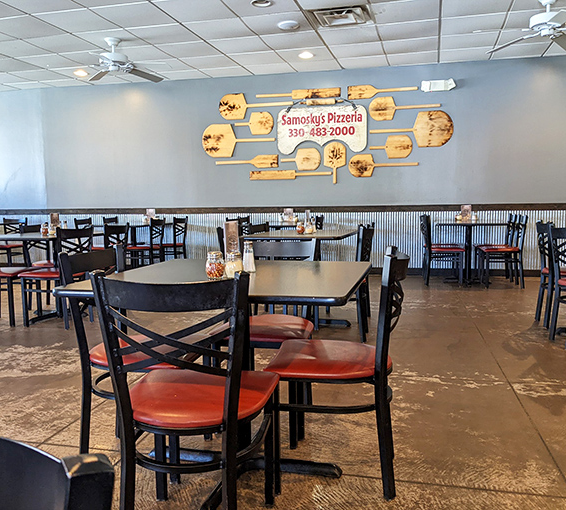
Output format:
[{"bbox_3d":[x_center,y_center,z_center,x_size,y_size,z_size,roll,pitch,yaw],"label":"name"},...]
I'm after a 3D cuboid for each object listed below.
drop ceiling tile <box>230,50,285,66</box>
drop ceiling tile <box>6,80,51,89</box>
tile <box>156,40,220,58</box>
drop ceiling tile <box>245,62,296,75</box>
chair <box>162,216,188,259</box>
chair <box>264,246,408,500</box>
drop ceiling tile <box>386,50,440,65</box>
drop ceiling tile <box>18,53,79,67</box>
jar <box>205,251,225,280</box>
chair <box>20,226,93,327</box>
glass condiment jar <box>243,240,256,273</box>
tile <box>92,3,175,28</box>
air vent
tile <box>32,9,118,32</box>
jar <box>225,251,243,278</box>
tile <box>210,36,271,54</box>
[{"bbox_3d":[-0.315,-2.404,6.499,0.600,0.020,0.600,1,6,14],"label":"drop ceiling tile"},{"bbox_3d":[-3.733,-2.499,7.852,0.600,0.020,0.450,1,6,14],"label":"drop ceiling tile"},{"bbox_3d":[-1.085,-2.396,6.180,0.600,0.020,0.600,1,6,15],"label":"tile"},{"bbox_3d":[-0.174,-2.477,7.057,0.603,0.020,0.535,1,7,14],"label":"drop ceiling tile"},{"bbox_3d":[-1.637,-0.130,7.497,0.450,0.845,0.430,1,7,14],"label":"chair"},{"bbox_3d":[0.207,0.402,1.921,0.465,0.834,0.420,0,6,9],"label":"chair"},{"bbox_3d":[1.639,-2.470,6.646,0.605,0.020,0.592,1,6,15],"label":"drop ceiling tile"},{"bbox_3d":[-2.888,-2.424,6.652,0.600,0.020,0.600,1,6,15],"label":"drop ceiling tile"},{"bbox_3d":[-0.228,0.035,1.778,0.064,0.093,0.064,-1,6,0],"label":"jar"},{"bbox_3d":[-1.892,0.167,4.476,0.475,0.830,0.415,2,6,23],"label":"chair"},{"bbox_3d":[-0.126,0.007,1.984,0.045,0.113,0.045,-1,6,0],"label":"glass condiment jar"},{"bbox_3d":[-1.358,-2.223,4.907,0.600,0.020,0.600,1,6,14],"label":"tile"},{"bbox_3d":[0.562,-2.279,5.046,0.600,0.050,0.600,1,6,14],"label":"air vent"},{"bbox_3d":[-1.942,-2.218,5.042,0.603,0.020,0.603,1,7,14],"label":"tile"},{"bbox_3d":[-0.171,0.034,1.849,0.060,0.086,0.060,-1,6,0],"label":"jar"},{"bbox_3d":[-0.463,-2.342,5.918,0.603,0.020,0.603,1,7,14],"label":"tile"}]

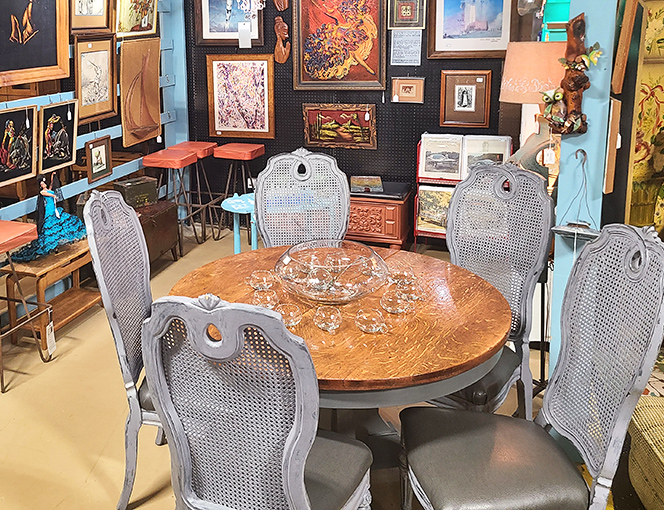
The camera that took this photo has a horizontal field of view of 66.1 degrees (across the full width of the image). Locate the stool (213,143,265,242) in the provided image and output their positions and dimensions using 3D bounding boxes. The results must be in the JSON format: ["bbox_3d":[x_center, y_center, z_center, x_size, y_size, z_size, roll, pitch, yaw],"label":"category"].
[{"bbox_3d":[-0.792,-0.541,4.420,0.360,0.800,0.360,4,19,9],"label":"stool"}]

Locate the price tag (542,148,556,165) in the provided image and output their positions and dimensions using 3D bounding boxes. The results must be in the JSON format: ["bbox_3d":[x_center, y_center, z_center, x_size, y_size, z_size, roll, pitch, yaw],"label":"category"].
[{"bbox_3d":[0.750,-0.338,1.760,0.040,0.053,0.003,6,20,14],"label":"price tag"}]

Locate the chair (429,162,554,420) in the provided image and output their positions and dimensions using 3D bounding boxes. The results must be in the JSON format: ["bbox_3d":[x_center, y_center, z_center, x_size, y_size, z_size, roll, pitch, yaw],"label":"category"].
[{"bbox_3d":[0.601,0.247,2.149,0.520,1.090,0.600,15,24,36],"label":"chair"}]

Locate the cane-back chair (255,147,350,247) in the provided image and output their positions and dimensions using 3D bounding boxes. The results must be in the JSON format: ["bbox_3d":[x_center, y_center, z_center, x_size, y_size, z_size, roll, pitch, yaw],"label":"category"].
[{"bbox_3d":[-0.154,0.084,2.568,0.520,1.090,0.600,-1,19,-6],"label":"cane-back chair"}]

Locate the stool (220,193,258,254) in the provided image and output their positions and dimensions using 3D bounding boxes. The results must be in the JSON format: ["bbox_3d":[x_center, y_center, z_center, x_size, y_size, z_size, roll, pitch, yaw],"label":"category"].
[{"bbox_3d":[-0.670,-0.200,4.000,0.420,0.470,0.400,1,19,0],"label":"stool"}]

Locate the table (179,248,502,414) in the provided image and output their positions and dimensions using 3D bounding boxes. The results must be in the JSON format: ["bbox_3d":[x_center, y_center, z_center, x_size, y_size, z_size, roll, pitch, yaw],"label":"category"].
[{"bbox_3d":[-0.005,0.487,1.943,1.150,0.750,1.150,1,19,0],"label":"table"}]

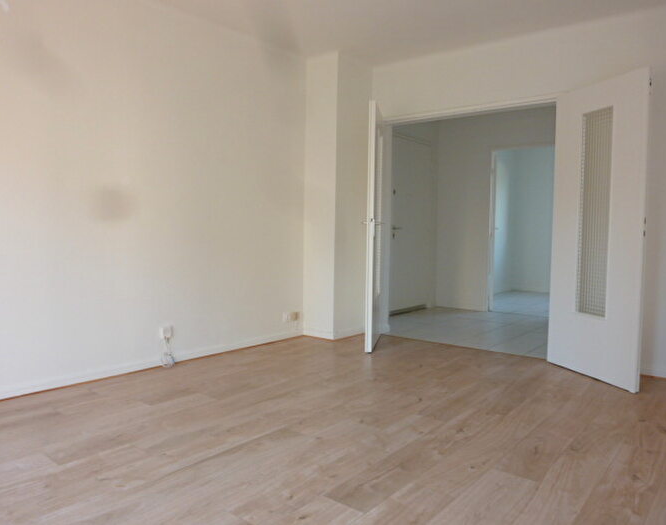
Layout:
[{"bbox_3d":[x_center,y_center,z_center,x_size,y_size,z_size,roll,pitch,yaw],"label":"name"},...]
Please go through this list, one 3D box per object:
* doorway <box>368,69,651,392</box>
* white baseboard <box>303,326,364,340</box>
[{"bbox_3d":[1.137,-0.266,3.947,2.270,2.050,0.780,3,4,38],"label":"doorway"},{"bbox_3d":[0.035,0.655,4.897,0.374,0.075,0.562,3,4,38],"label":"white baseboard"}]

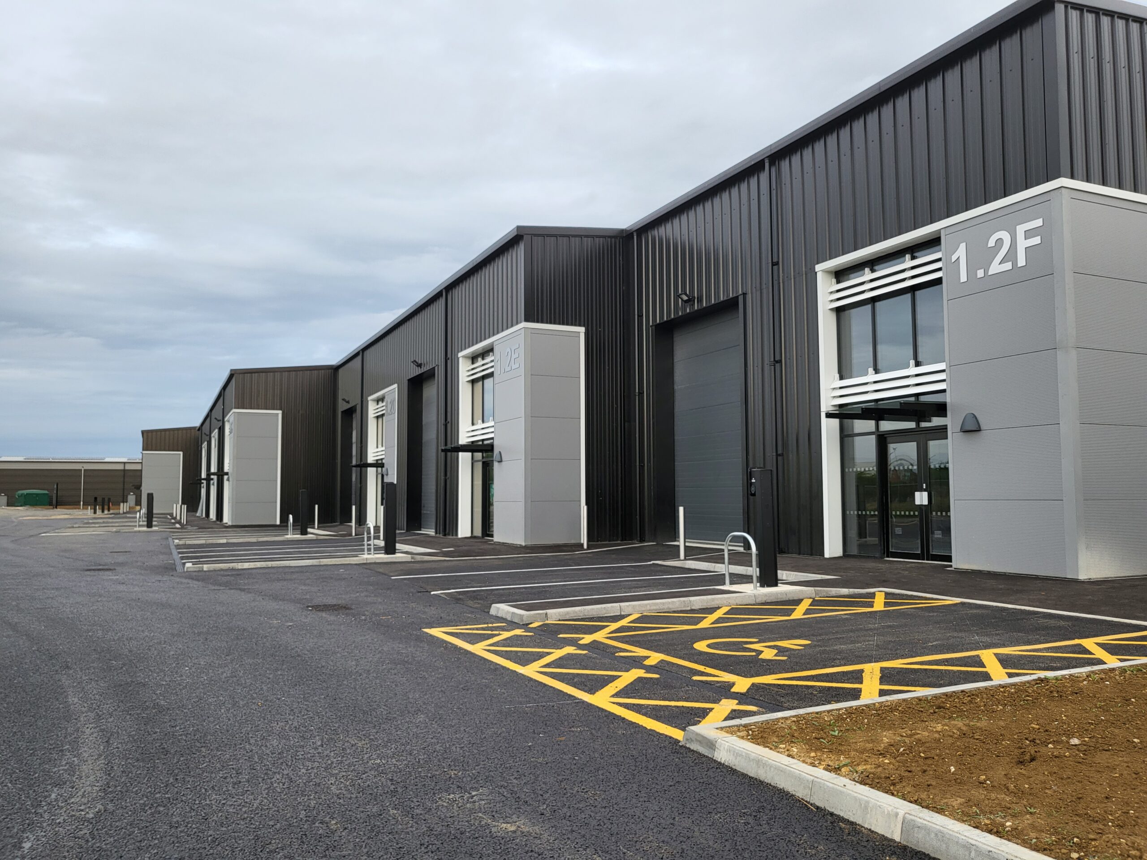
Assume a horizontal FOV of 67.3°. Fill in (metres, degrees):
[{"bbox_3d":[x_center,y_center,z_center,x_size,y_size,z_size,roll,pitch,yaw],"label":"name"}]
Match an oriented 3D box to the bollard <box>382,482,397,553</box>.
[{"bbox_3d":[-3.920,1.882,18.343,0.212,1.555,0.212,2,-5,-25],"label":"bollard"}]

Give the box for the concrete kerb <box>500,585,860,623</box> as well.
[{"bbox_3d":[1.401,2.058,10.491,4.787,0.126,0.929,2,-5,-25],"label":"concrete kerb"}]

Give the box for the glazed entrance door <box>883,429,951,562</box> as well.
[{"bbox_3d":[5.643,1.071,13.893,0.101,2.081,1.636,2,-5,-25],"label":"glazed entrance door"}]

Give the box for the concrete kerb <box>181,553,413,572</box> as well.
[{"bbox_3d":[-5.449,2.643,17.274,4.313,0.121,0.960,2,-5,-25],"label":"concrete kerb"}]

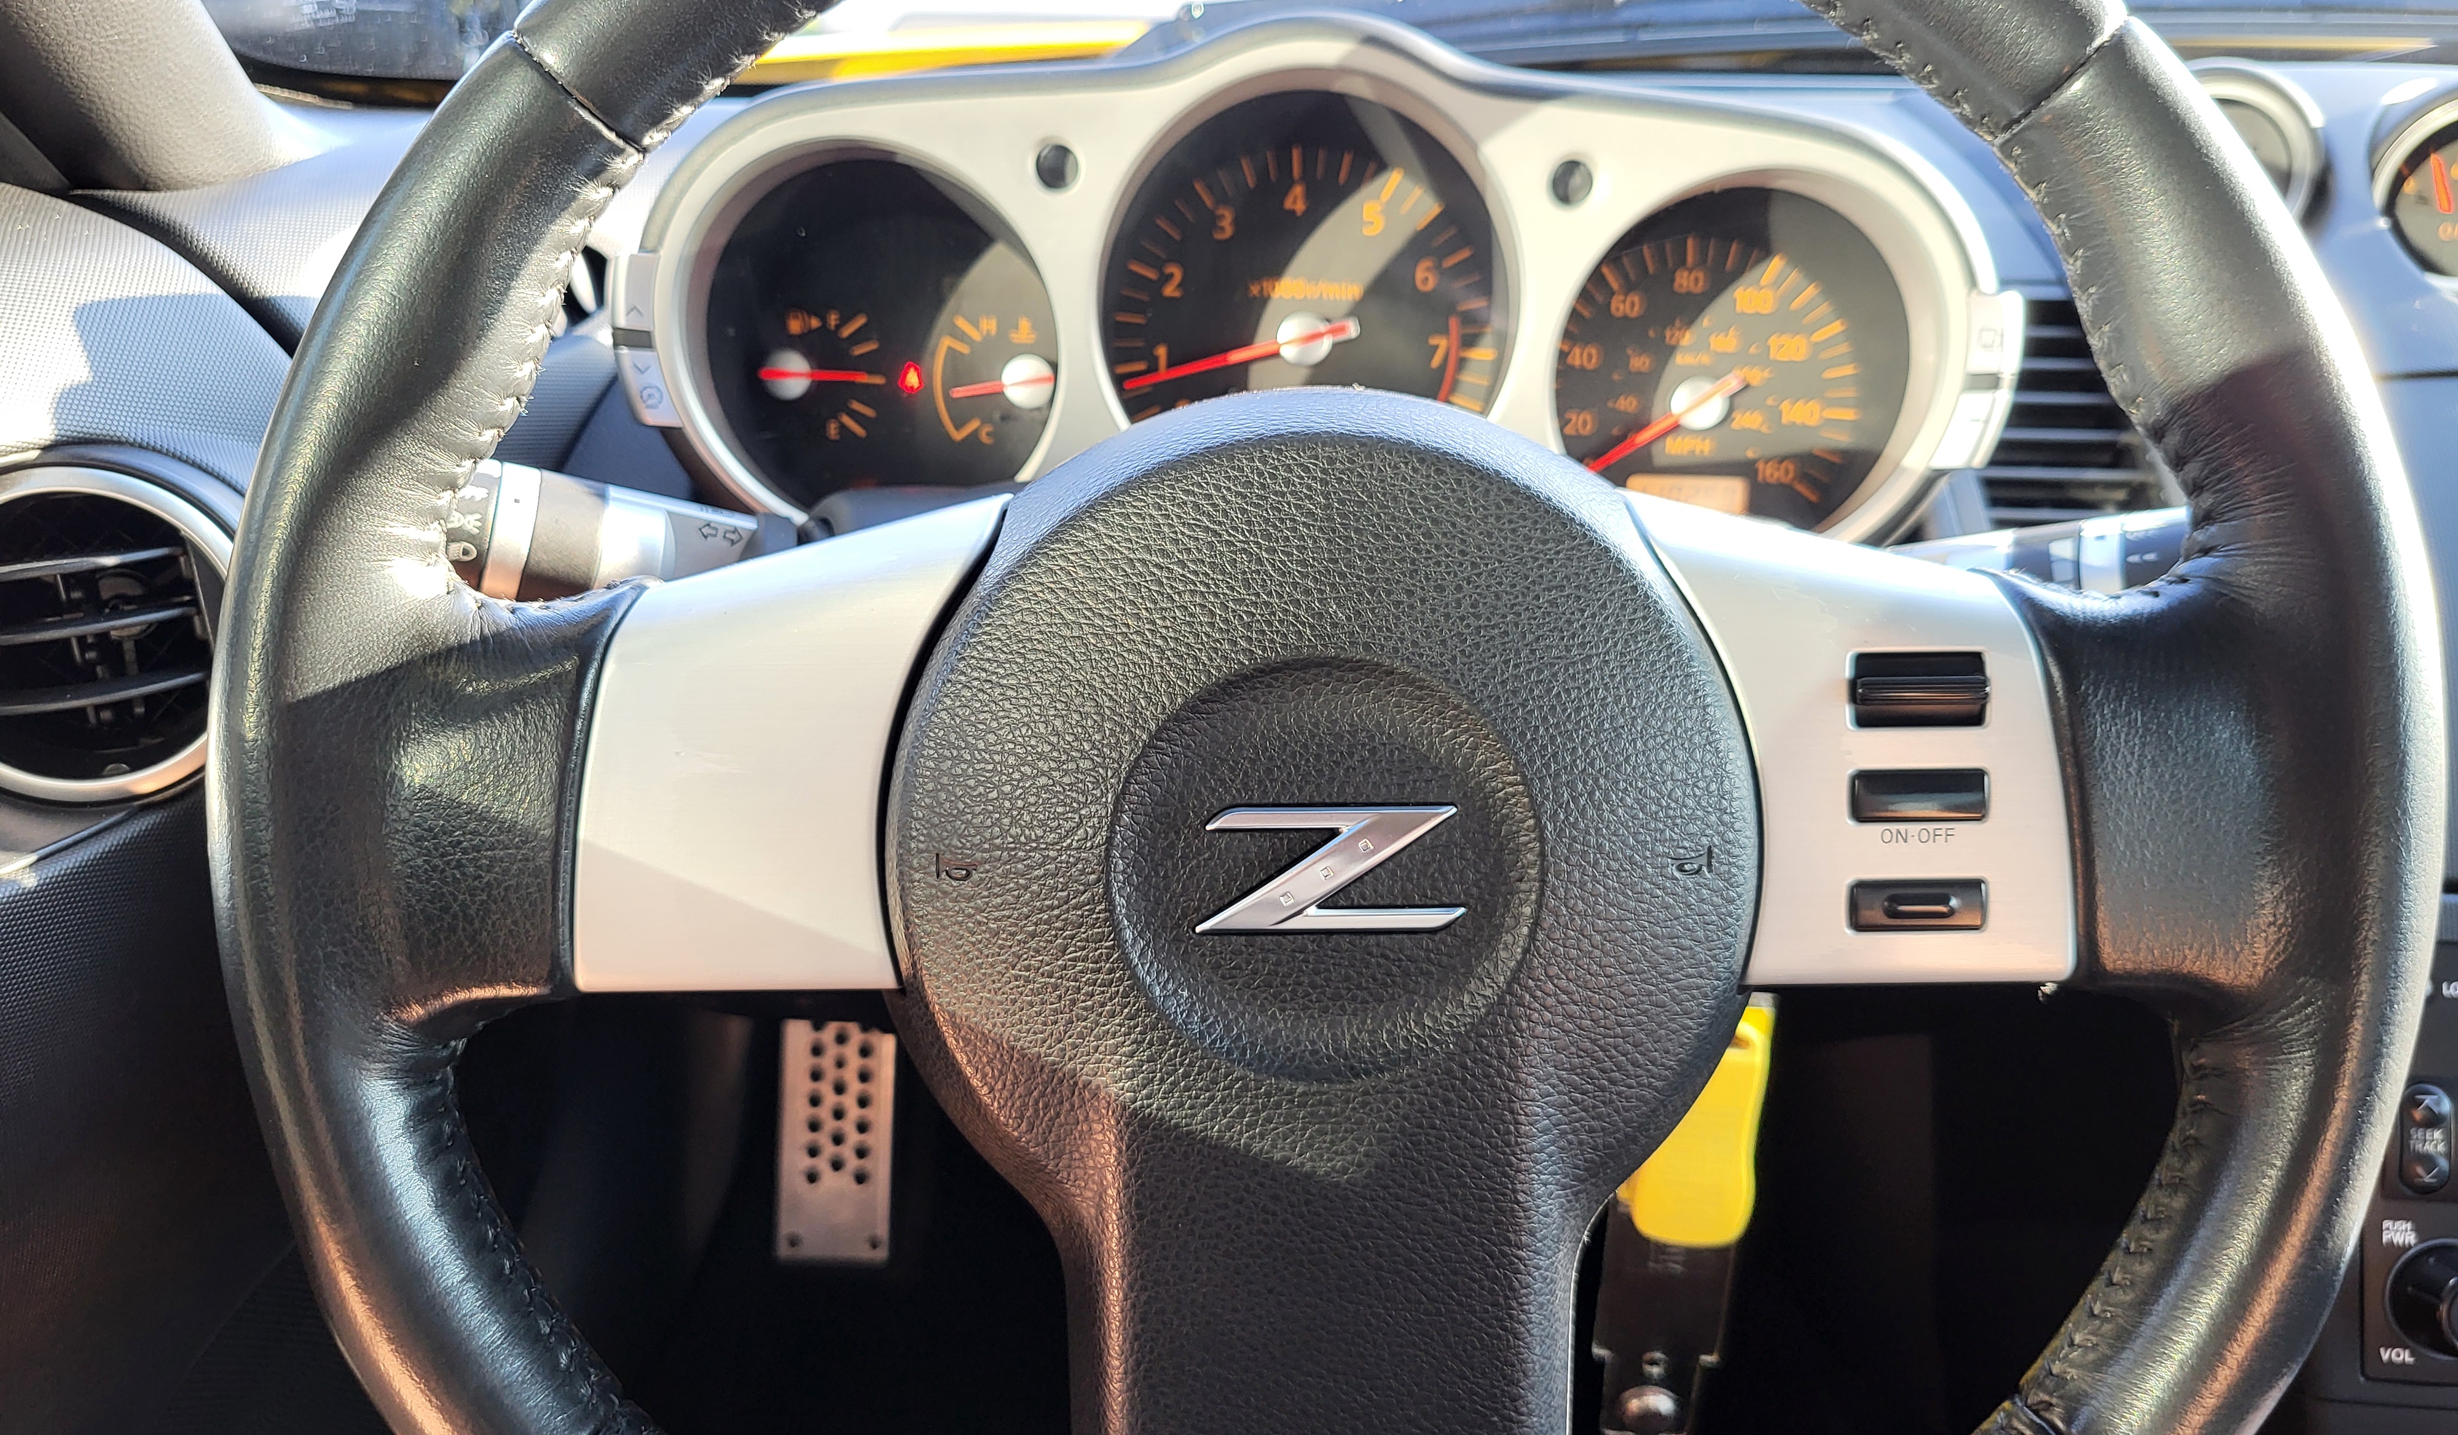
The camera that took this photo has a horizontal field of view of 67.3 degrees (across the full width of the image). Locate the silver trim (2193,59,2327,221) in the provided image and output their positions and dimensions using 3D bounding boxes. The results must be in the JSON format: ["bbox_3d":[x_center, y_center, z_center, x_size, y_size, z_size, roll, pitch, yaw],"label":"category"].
[{"bbox_3d":[0.322,-0.181,0.605,0.065,0.065,0.020,4,10,7],"label":"silver trim"}]

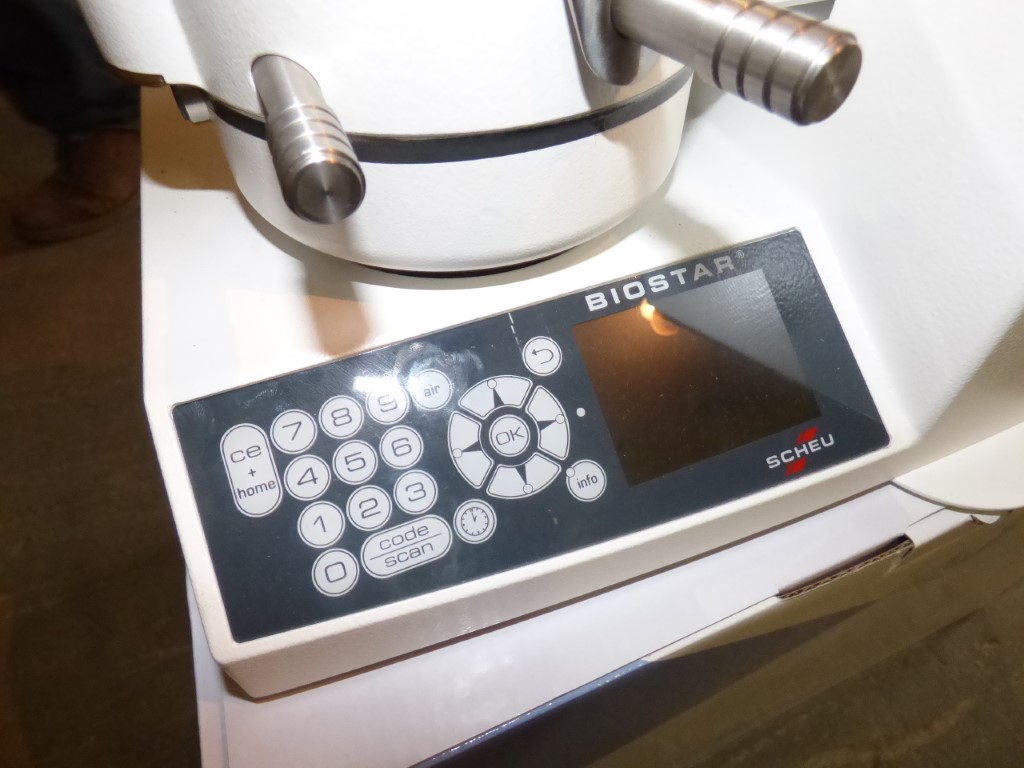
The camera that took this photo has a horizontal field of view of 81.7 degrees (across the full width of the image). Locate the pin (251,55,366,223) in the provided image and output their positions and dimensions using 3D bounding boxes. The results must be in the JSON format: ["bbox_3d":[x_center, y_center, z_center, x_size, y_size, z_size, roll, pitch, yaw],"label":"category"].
[{"bbox_3d":[-0.057,-0.071,0.163,0.020,0.020,0.072,-21,52,-8],"label":"pin"}]

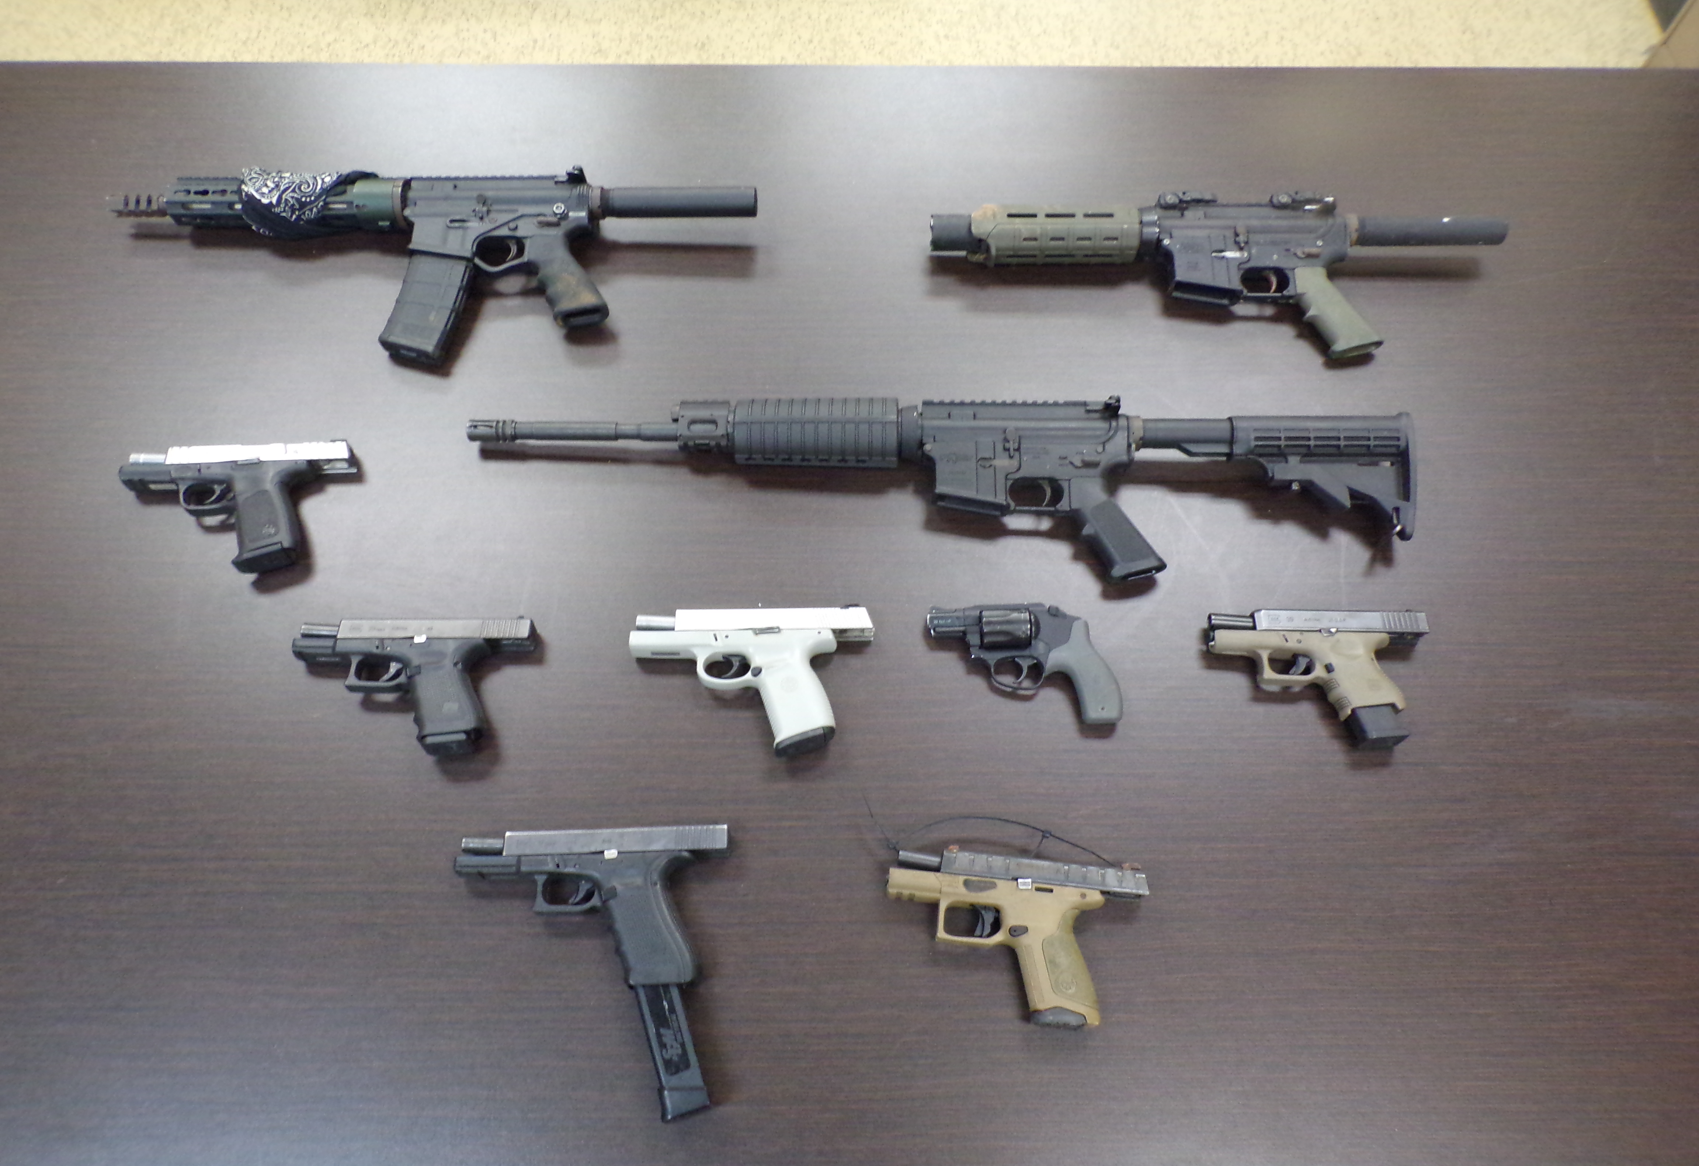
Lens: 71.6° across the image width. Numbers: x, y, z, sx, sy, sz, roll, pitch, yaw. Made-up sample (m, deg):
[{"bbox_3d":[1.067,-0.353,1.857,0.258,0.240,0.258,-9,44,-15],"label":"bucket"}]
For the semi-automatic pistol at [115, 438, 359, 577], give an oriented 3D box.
[{"bbox_3d":[-0.598,-0.076,1.139,0.227,0.032,0.136,-1,66,-1],"label":"semi-automatic pistol"}]

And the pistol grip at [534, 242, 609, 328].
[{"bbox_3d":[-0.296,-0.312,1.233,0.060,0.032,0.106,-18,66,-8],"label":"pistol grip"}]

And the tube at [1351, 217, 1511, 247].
[{"bbox_3d":[0.626,-0.378,1.266,0.165,0.031,0.031,0,65,0],"label":"tube"}]

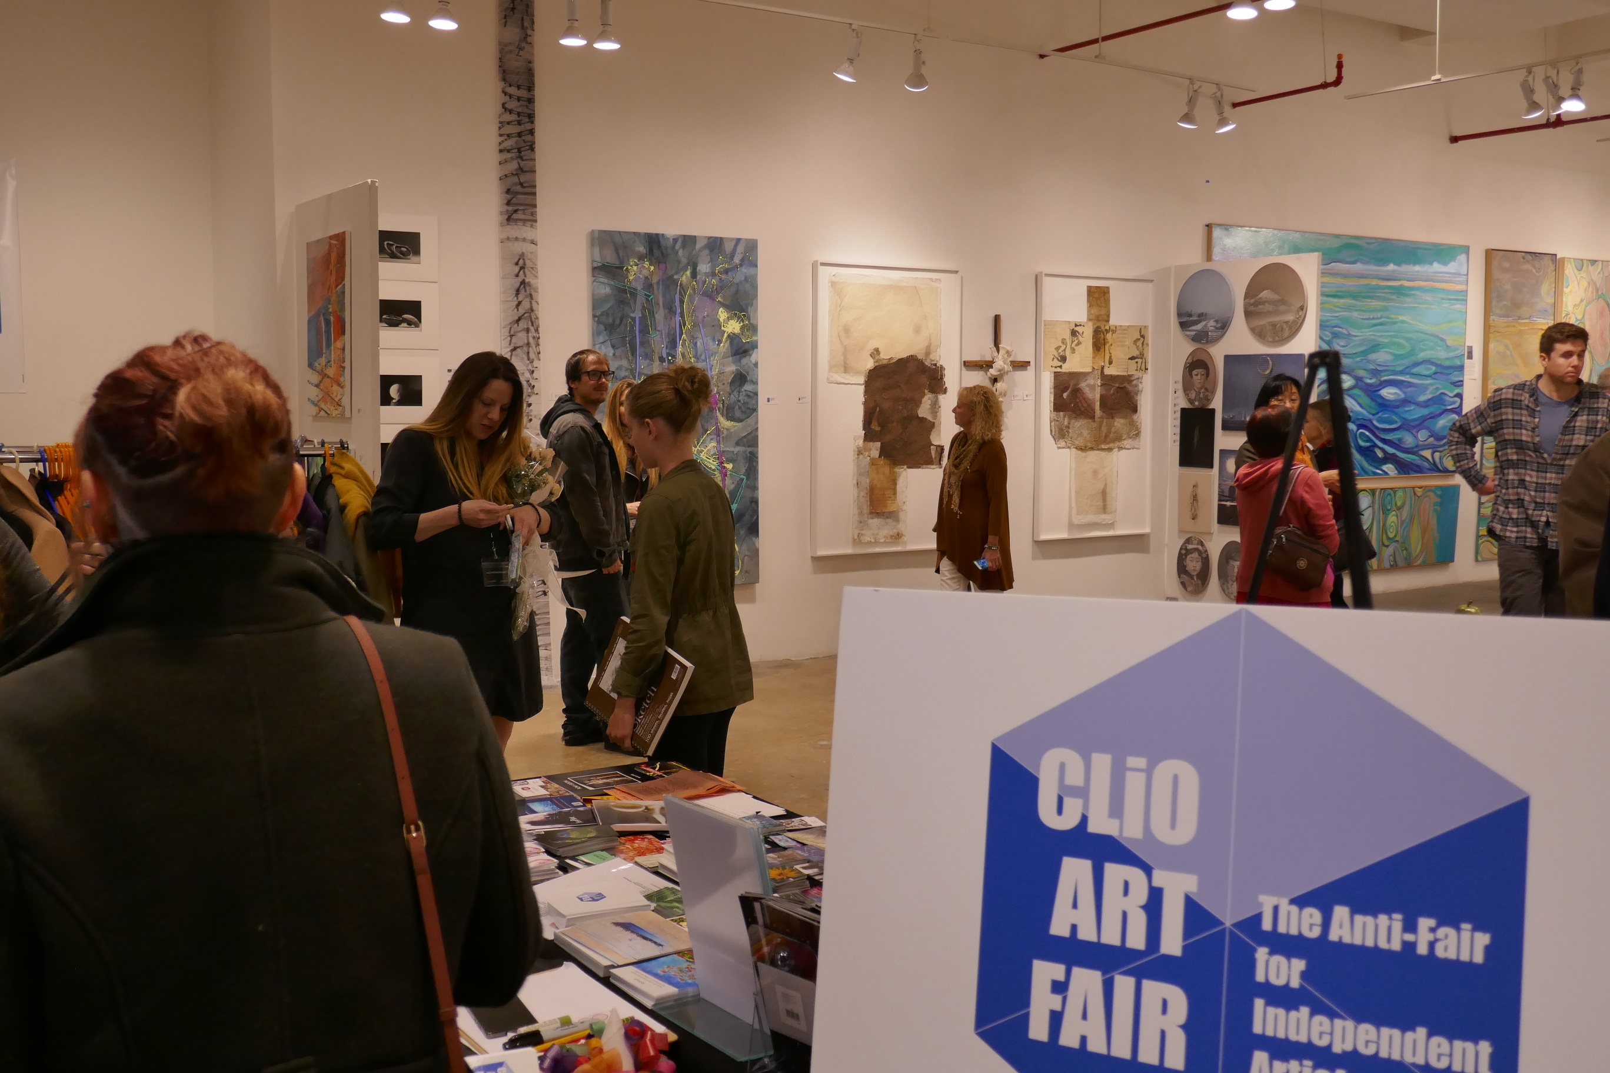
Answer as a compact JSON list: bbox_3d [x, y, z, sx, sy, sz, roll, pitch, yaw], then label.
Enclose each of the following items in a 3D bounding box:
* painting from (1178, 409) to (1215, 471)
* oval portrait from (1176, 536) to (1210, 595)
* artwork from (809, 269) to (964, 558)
[{"bbox_3d":[2.669,-0.664,10.615,0.030,0.410,0.307,-3,6,-34],"label":"painting"},{"bbox_3d":[2.666,0.201,10.696,0.030,0.405,0.297,-3,6,-34],"label":"oval portrait"},{"bbox_3d":[0.507,-0.759,9.450,1.080,1.720,0.050,-3,6,-34],"label":"artwork"}]

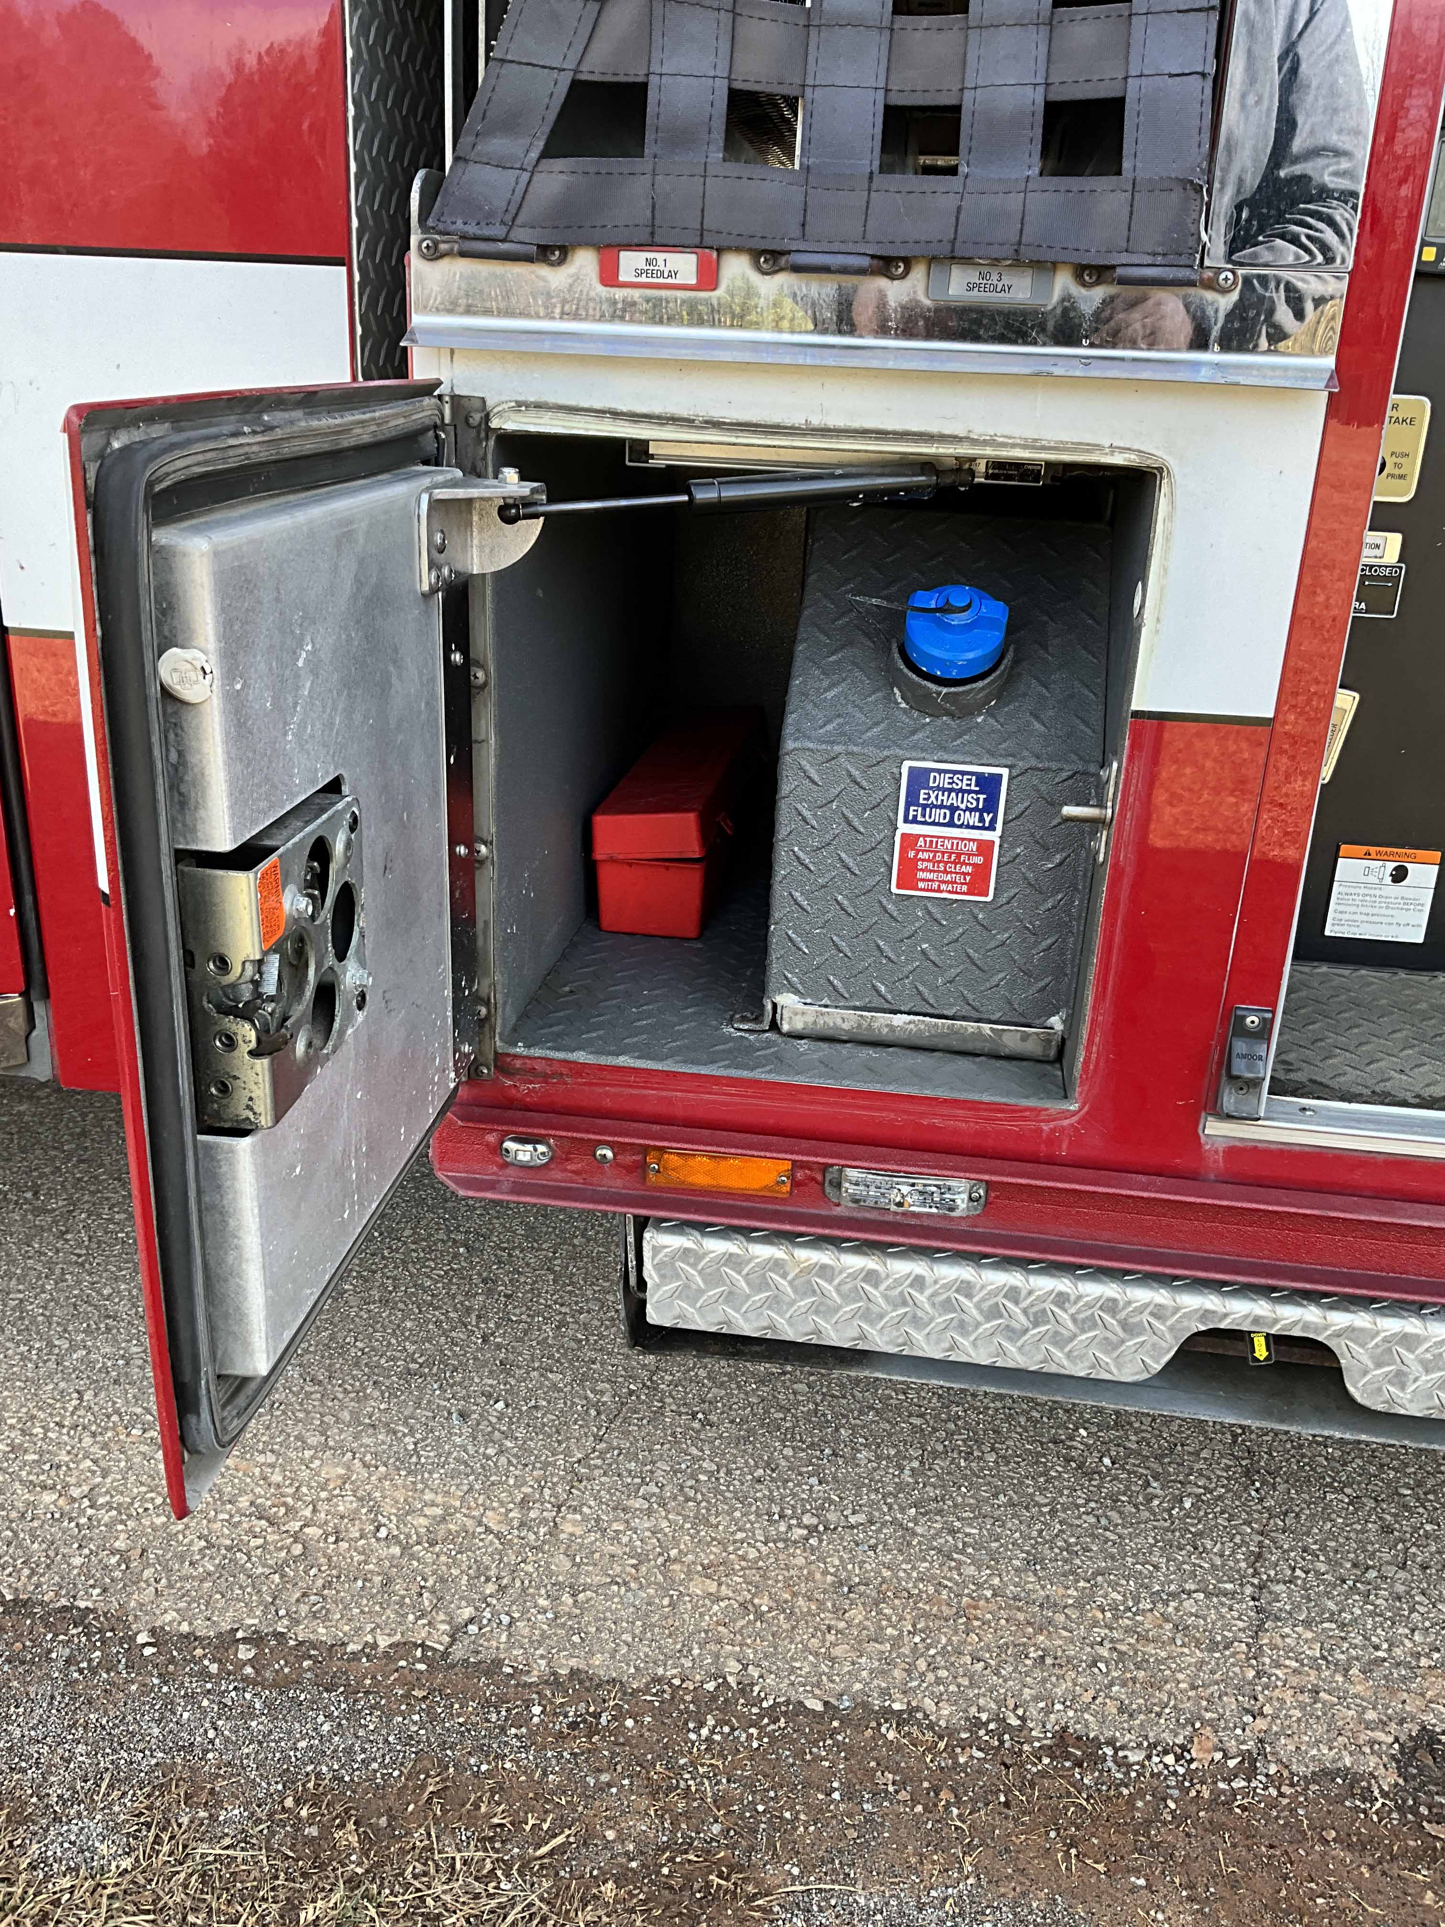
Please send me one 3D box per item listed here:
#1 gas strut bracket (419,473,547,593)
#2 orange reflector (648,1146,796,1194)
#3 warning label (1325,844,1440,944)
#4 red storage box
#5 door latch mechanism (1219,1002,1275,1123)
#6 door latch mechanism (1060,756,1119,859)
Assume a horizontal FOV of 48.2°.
[{"bbox_3d":[-0.156,-0.282,1.064,0.056,0.070,0.114,5,21,6],"label":"gas strut bracket"},{"bbox_3d":[-0.003,0.171,1.307,0.117,0.033,0.015,5,21,6],"label":"orange reflector"},{"bbox_3d":[0.617,-0.064,1.508,0.090,0.089,0.002,5,21,6],"label":"warning label"},{"bbox_3d":[-0.035,-0.173,1.787,0.112,0.126,0.500,5,21,6],"label":"red storage box"},{"bbox_3d":[0.397,0.077,1.216,0.030,0.089,0.021,5,21,6],"label":"door latch mechanism"},{"bbox_3d":[0.273,-0.117,1.213,0.036,0.077,0.031,5,21,6],"label":"door latch mechanism"}]

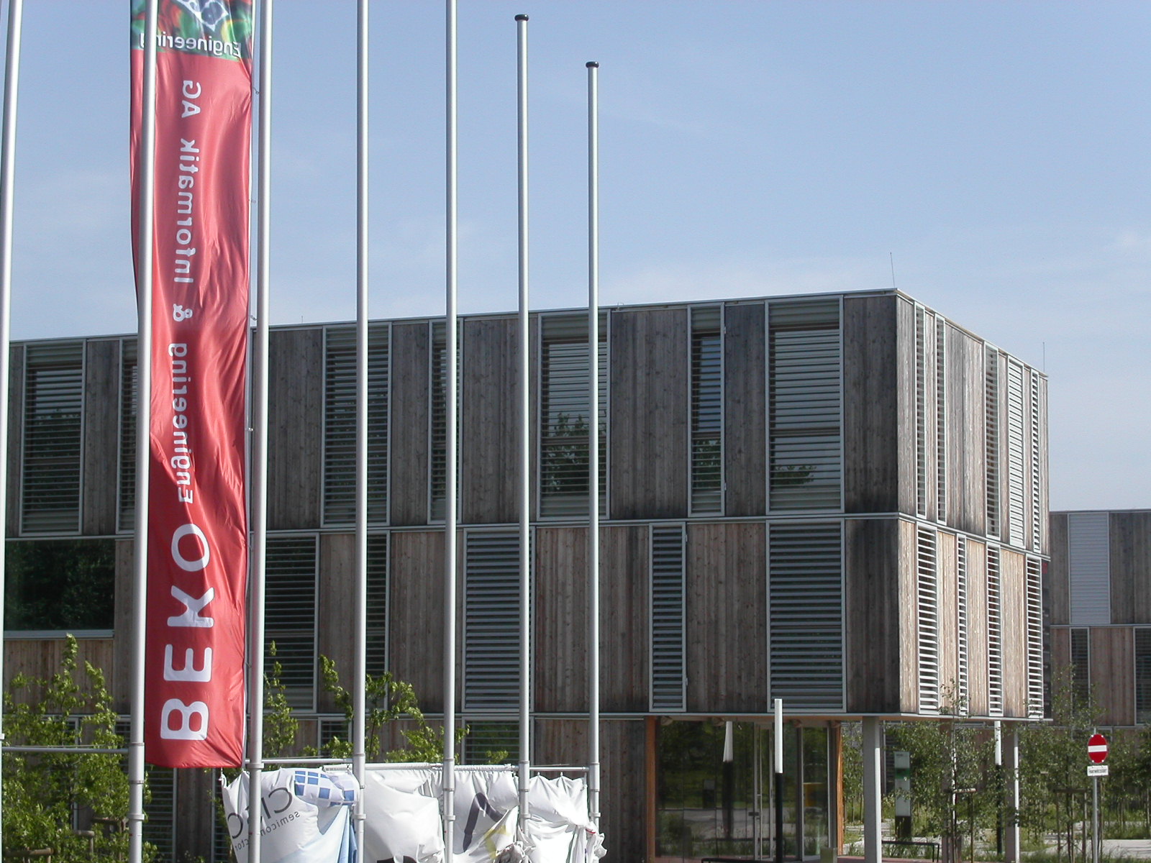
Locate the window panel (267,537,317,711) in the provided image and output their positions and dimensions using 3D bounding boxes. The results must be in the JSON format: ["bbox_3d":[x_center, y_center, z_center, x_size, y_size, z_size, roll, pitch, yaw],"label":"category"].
[{"bbox_3d":[-5.843,3.842,54.889,1.554,3.613,0.100,-2,-7,22],"label":"window panel"}]

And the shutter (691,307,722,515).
[{"bbox_3d":[2.406,-0.376,49.718,0.658,3.870,0.100,-2,-7,22],"label":"shutter"}]

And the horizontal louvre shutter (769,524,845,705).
[{"bbox_3d":[4.136,3.291,48.593,1.405,3.426,0.100,-2,-7,22],"label":"horizontal louvre shutter"}]

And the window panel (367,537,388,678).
[{"bbox_3d":[-4.016,3.774,54.159,0.714,3.579,0.100,-2,-7,22],"label":"window panel"}]

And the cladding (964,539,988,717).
[{"bbox_3d":[8.153,4.013,55.634,0.100,3.553,1.673,-2,-7,22],"label":"cladding"}]

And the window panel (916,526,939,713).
[{"bbox_3d":[6.454,3.456,50.136,0.100,3.490,1.448,-2,-7,22],"label":"window panel"}]

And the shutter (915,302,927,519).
[{"bbox_3d":[6.269,-0.362,49.845,0.100,3.928,0.681,-2,-7,22],"label":"shutter"}]

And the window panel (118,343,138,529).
[{"bbox_3d":[-8.830,0.077,54.609,0.710,3.951,0.100,-2,-7,22],"label":"window panel"}]

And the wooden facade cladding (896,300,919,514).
[{"bbox_3d":[5.940,-0.421,49.265,0.100,3.916,1.242,-2,-7,22],"label":"wooden facade cladding"}]

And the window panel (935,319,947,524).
[{"bbox_3d":[6.882,-0.204,51.574,0.100,3.962,0.724,-2,-7,22],"label":"window panel"}]

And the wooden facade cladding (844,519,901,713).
[{"bbox_3d":[5.288,3.279,48.474,0.983,3.429,0.100,-2,-7,22],"label":"wooden facade cladding"}]

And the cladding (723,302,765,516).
[{"bbox_3d":[3.232,-0.413,51.716,0.829,4.051,0.100,-2,-7,22],"label":"cladding"}]

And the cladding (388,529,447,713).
[{"bbox_3d":[-2.926,3.752,53.722,1.595,3.552,0.100,-2,-7,22],"label":"cladding"}]

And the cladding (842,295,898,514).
[{"bbox_3d":[5.279,-0.477,48.554,0.978,3.884,0.080,-2,-7,22],"label":"cladding"}]

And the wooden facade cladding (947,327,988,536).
[{"bbox_3d":[7.893,0.019,55.392,0.100,4.100,3.234,-2,-7,22],"label":"wooden facade cladding"}]

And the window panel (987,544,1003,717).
[{"bbox_3d":[8.356,3.989,54.602,0.100,3.432,0.996,-2,-7,22],"label":"window panel"}]

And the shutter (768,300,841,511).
[{"bbox_3d":[4.326,-0.486,51.283,1.476,4.054,0.100,-2,-7,22],"label":"shutter"}]

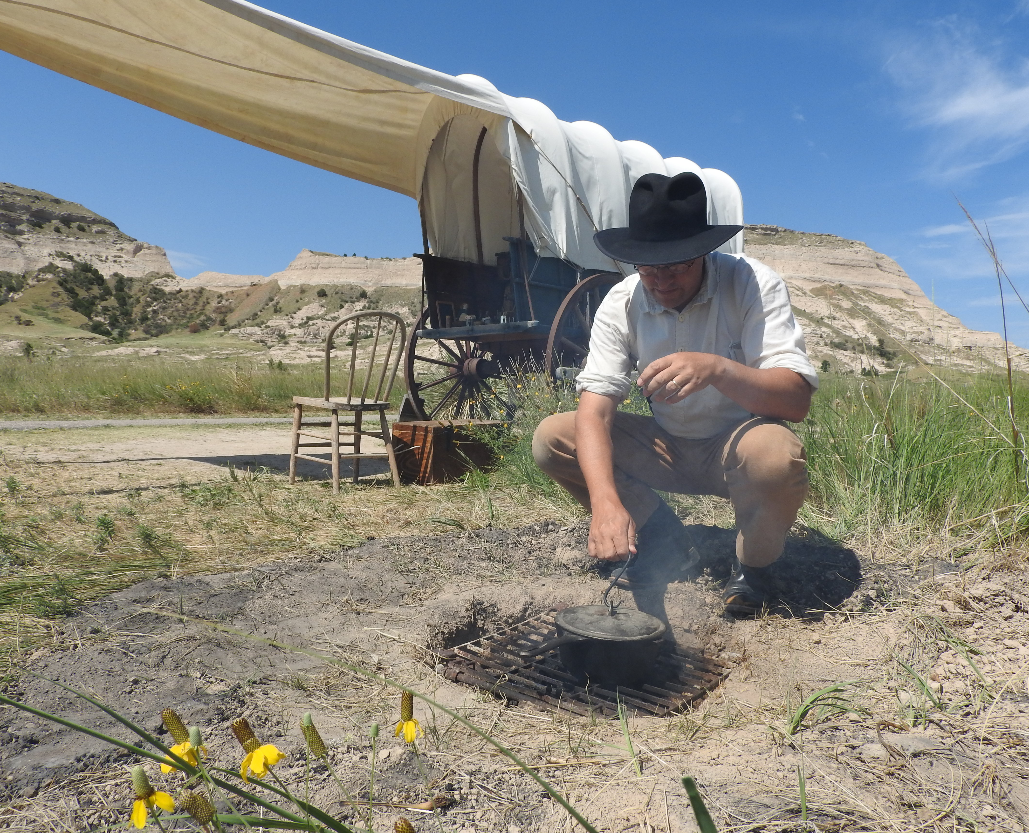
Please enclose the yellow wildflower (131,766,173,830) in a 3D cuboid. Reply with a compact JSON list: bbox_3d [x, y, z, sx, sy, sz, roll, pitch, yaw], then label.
[{"bbox_3d":[-0.249,0.261,0.530,0.029,0.041,0.028,-18,6,-25],"label":"yellow wildflower"}]

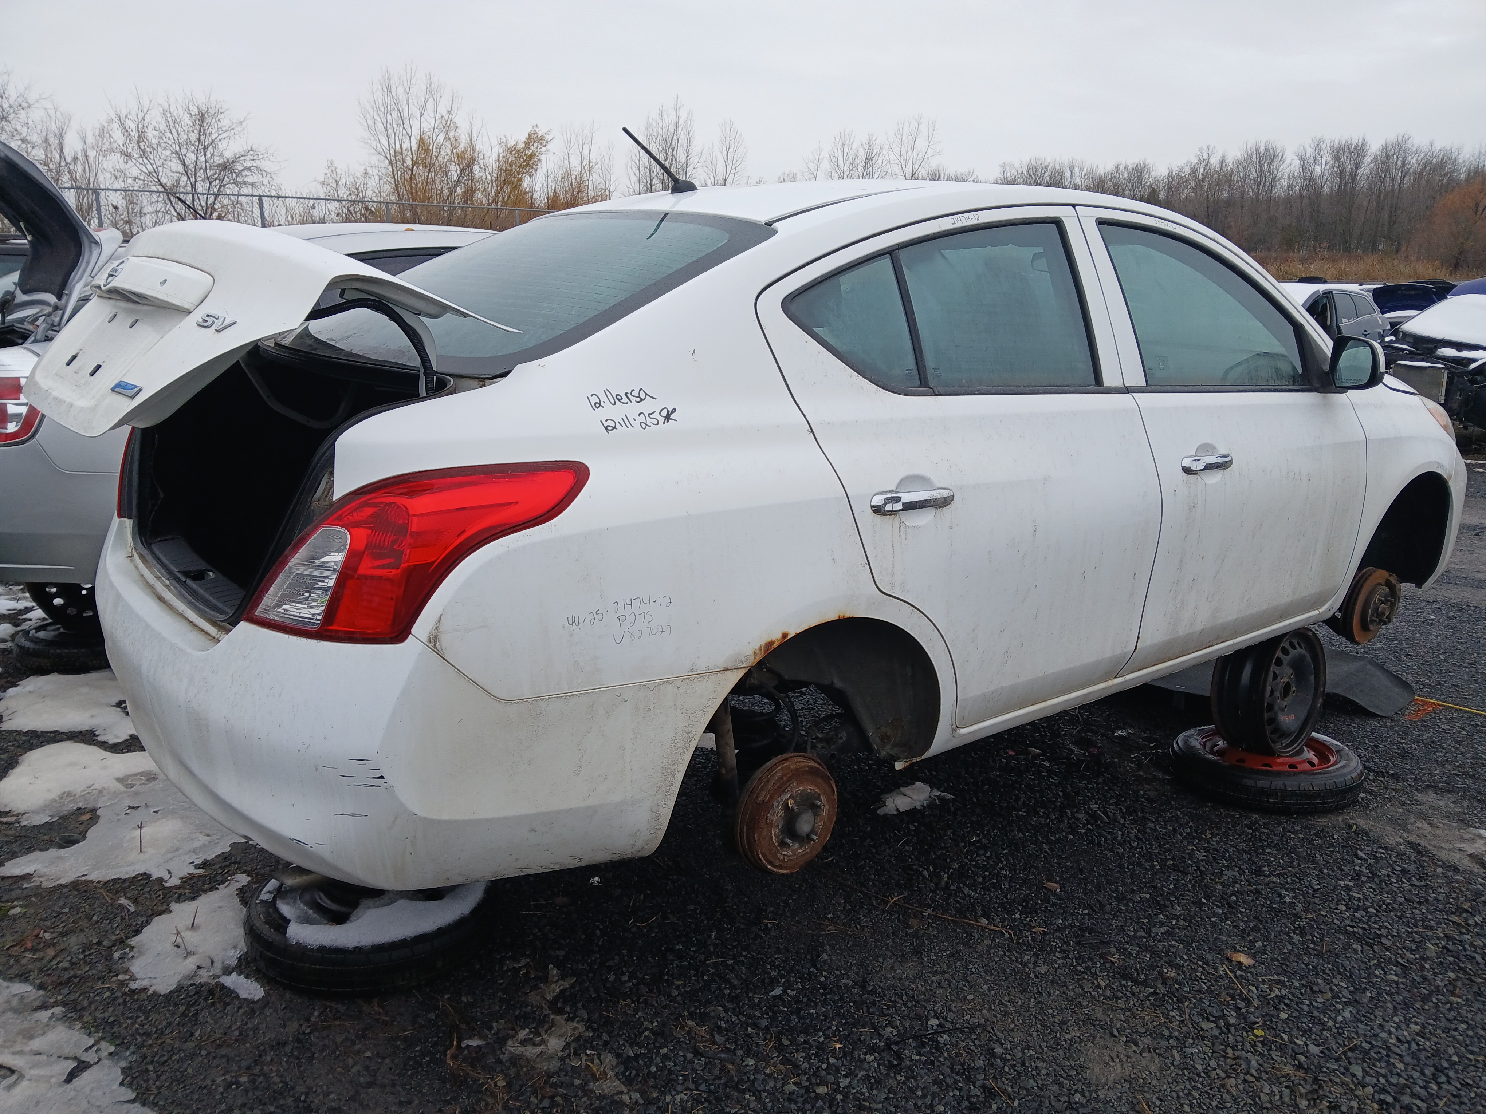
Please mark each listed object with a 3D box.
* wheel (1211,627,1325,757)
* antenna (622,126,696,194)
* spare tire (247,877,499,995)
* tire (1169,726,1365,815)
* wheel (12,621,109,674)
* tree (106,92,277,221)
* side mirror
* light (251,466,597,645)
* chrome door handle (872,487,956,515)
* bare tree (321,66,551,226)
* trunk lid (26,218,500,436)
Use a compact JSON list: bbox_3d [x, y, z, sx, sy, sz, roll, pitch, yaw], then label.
[{"bbox_3d":[1.731,0.427,3.675,0.416,0.416,0.180,-11,12,-38],"label":"wheel"},{"bbox_3d":[-0.192,-0.927,2.621,0.225,0.140,0.050,-10,18,-37],"label":"antenna"},{"bbox_3d":[-0.911,0.863,2.758,0.570,0.125,0.570,0,15,0],"label":"spare tire"},{"bbox_3d":[1.700,0.688,3.645,0.580,0.115,0.580,0,15,0],"label":"tire"},{"bbox_3d":[-2.771,0.347,4.755,0.580,0.135,0.580,0,15,0],"label":"wheel"},{"bbox_3d":[-13.058,-8.447,27.273,4.000,5.440,4.000,0,15,0],"label":"tree"},{"bbox_3d":[1.717,-0.551,3.135,0.130,0.158,0.175,-11,18,-36],"label":"side mirror"},{"bbox_3d":[-0.516,-0.019,1.771,0.510,0.265,0.270,-11,18,-36],"label":"light"},{"bbox_3d":[0.333,-0.109,2.173,0.220,0.042,0.045,-10,18,-37],"label":"chrome door handle"},{"bbox_3d":[-8.942,-10.489,32.505,6.600,7.100,5.800,0,15,0],"label":"bare tree"},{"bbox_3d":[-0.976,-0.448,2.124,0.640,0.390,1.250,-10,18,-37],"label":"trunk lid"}]

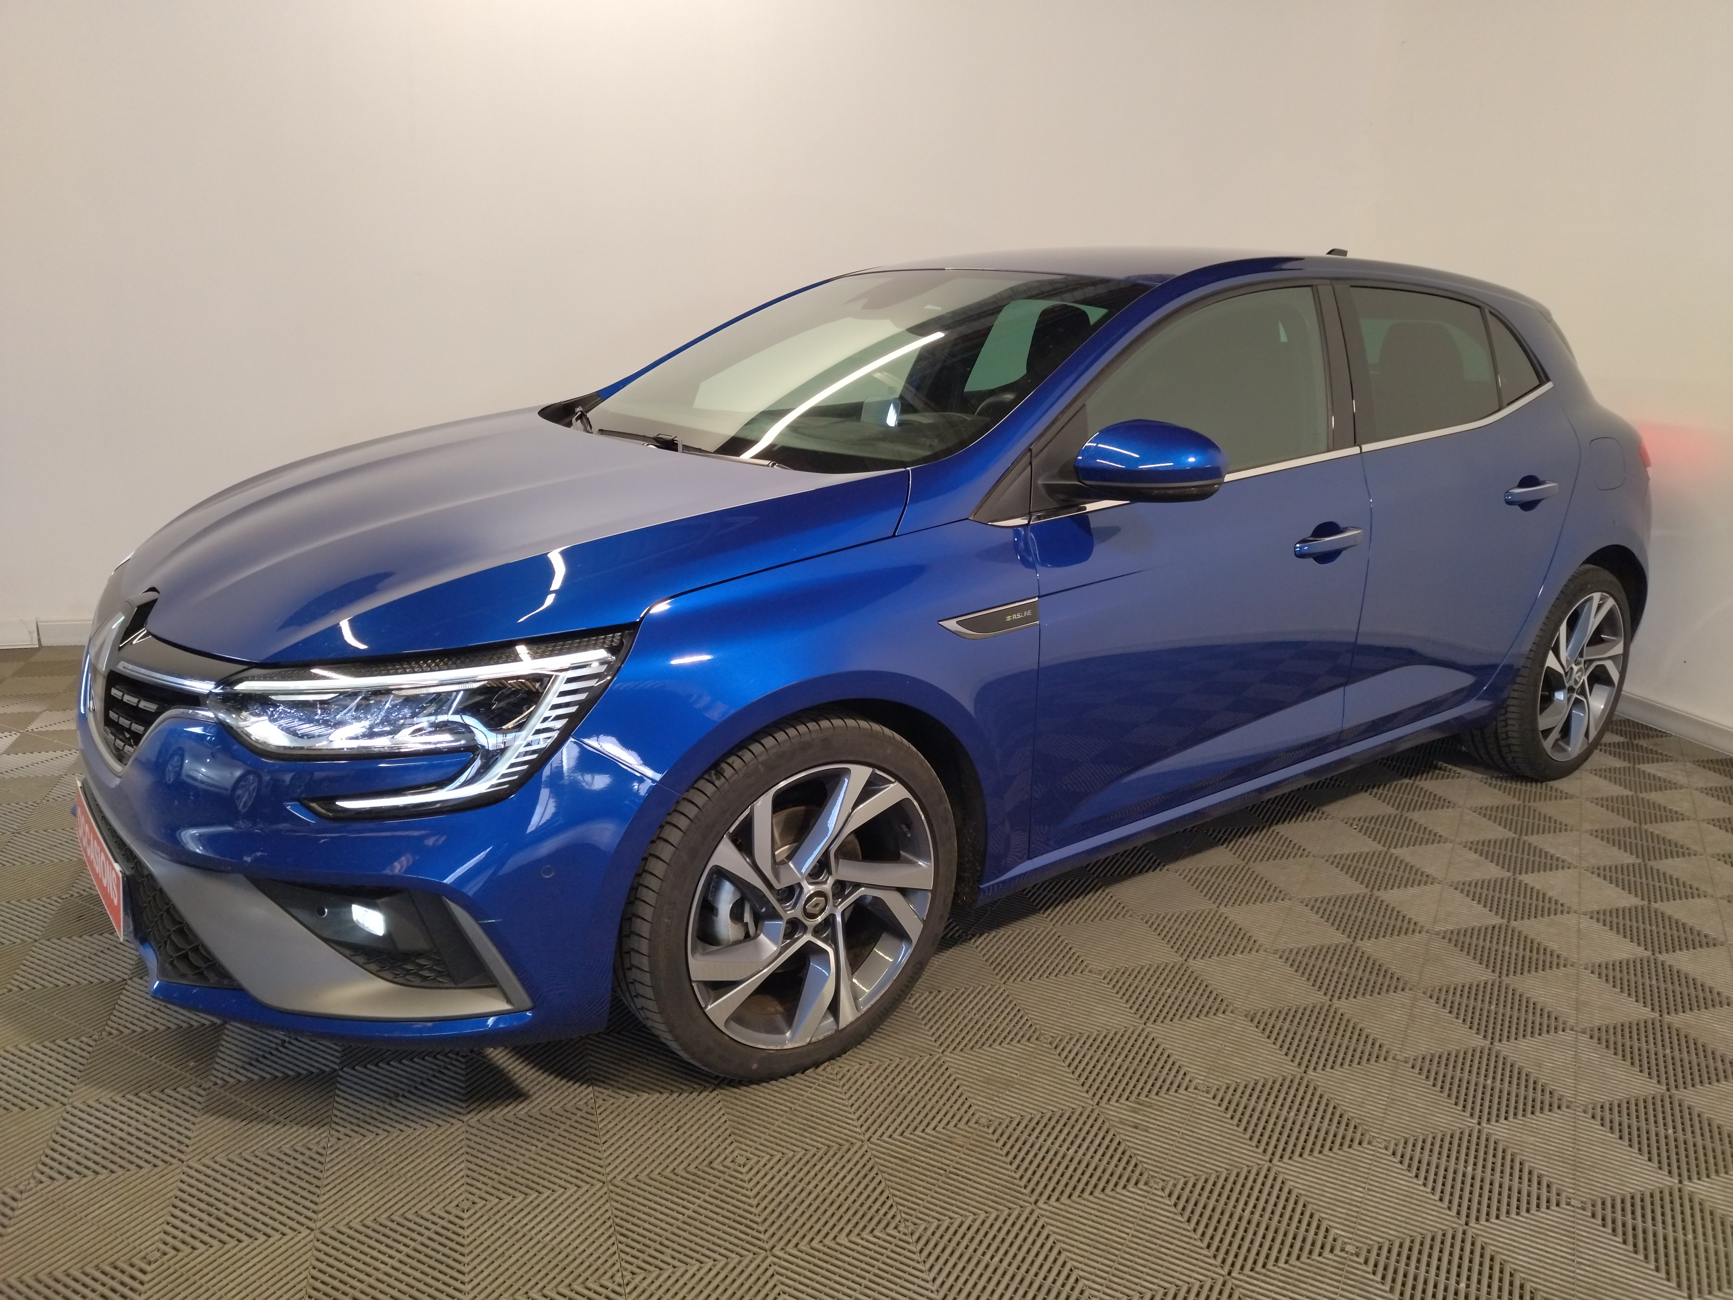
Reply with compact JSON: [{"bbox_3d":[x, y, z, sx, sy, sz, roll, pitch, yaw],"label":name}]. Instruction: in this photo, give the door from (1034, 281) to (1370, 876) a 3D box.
[{"bbox_3d":[0.679,-0.224,2.859,1.170,1.100,0.350,-9,20,-37],"label":"door"}]

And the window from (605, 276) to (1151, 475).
[{"bbox_3d":[-0.035,-0.677,3.109,0.980,0.120,1.380,-36,34,-25],"label":"window"}]

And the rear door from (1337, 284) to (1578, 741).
[{"bbox_3d":[1.441,-0.357,3.437,1.060,1.090,0.340,-9,20,-37],"label":"rear door"}]

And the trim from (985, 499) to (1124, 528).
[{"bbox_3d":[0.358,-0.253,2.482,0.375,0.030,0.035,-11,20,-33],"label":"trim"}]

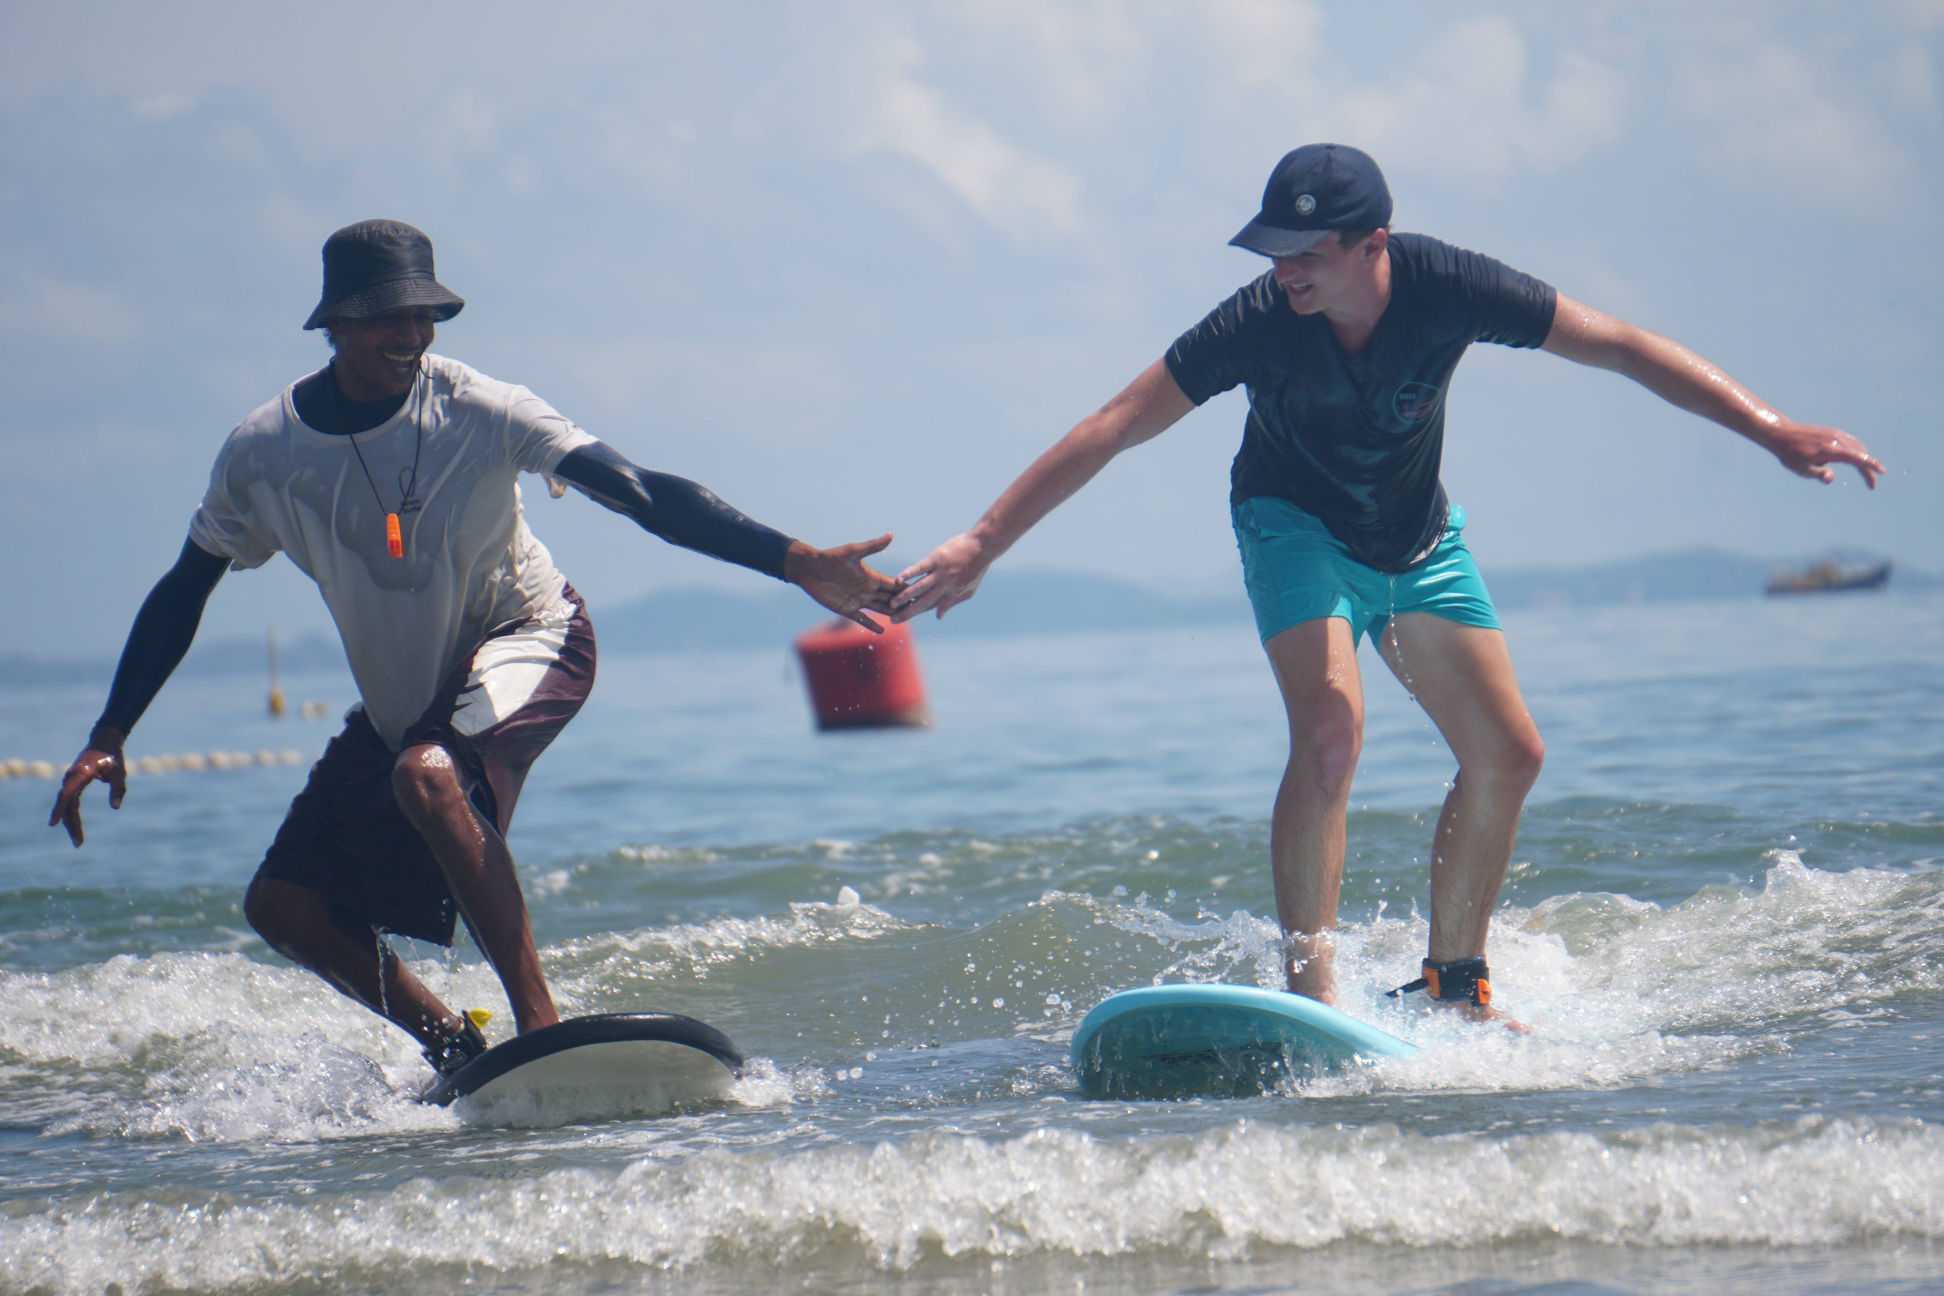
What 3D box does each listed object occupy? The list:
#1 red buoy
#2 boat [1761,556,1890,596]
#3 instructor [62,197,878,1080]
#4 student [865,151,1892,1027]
[{"bbox_3d":[-0.831,0.277,132.000,0.900,0.900,0.900,-13,13,0],"label":"red buoy"},{"bbox_3d":[90.570,-7.557,1800.000,13.200,3.900,3.600,-3,0,0],"label":"boat"},{"bbox_3d":[-0.759,-0.007,26.000,1.280,1.310,0.750,-3,0,14],"label":"instructor"},{"bbox_3d":[0.642,-0.089,26.000,1.480,1.350,0.650,-3,0,-9],"label":"student"}]

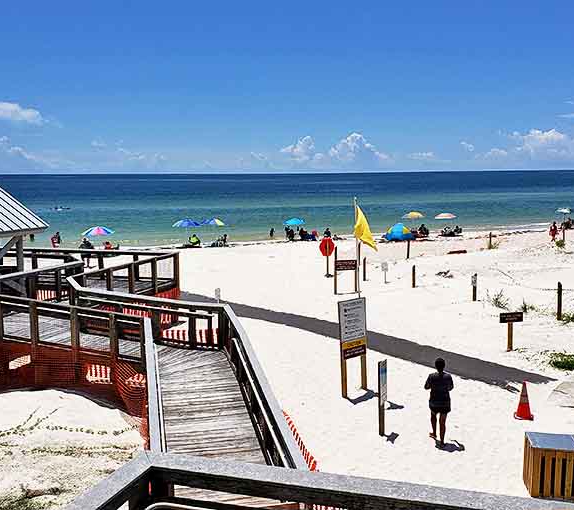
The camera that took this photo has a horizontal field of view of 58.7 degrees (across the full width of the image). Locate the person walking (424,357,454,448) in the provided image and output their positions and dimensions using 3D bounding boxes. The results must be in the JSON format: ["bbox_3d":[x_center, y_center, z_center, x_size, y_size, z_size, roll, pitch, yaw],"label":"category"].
[{"bbox_3d":[2.657,2.537,8.927,0.530,1.610,0.450,2,9,12],"label":"person walking"}]

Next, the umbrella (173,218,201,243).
[{"bbox_3d":[-7.260,-1.686,37.148,2.050,1.907,2.050,0,9,0],"label":"umbrella"}]

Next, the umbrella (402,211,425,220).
[{"bbox_3d":[10.651,-3.309,43.000,1.900,0.500,1.900,0,9,0],"label":"umbrella"}]

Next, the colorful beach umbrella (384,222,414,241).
[{"bbox_3d":[8.762,-1.857,40.082,2.300,1.391,1.800,0,9,6],"label":"colorful beach umbrella"}]

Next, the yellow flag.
[{"bbox_3d":[1.655,-0.545,10.702,0.660,0.950,0.250,9,13,44],"label":"yellow flag"}]

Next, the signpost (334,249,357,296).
[{"bbox_3d":[2.423,0.637,20.773,0.960,1.900,0.120,-4,10,-20],"label":"signpost"}]

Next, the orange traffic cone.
[{"bbox_3d":[4.556,2.770,9.766,0.370,0.720,0.370,2,9,16],"label":"orange traffic cone"}]

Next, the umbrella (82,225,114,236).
[{"bbox_3d":[-11.929,-1.482,32.200,2.050,0.500,2.050,0,9,0],"label":"umbrella"}]

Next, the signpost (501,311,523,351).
[{"bbox_3d":[6.609,2.264,14.987,0.670,1.157,0.130,-1,9,-6],"label":"signpost"}]

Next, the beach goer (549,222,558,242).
[{"bbox_3d":[20.475,-1.789,39.121,0.520,1.600,0.450,2,10,17],"label":"beach goer"}]

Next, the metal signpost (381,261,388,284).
[{"bbox_3d":[4.735,0.874,24.617,0.310,1.040,0.060,-1,9,-3],"label":"metal signpost"}]

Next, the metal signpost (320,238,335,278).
[{"bbox_3d":[2.022,0.130,25.444,0.900,1.960,0.100,-6,11,-30],"label":"metal signpost"}]

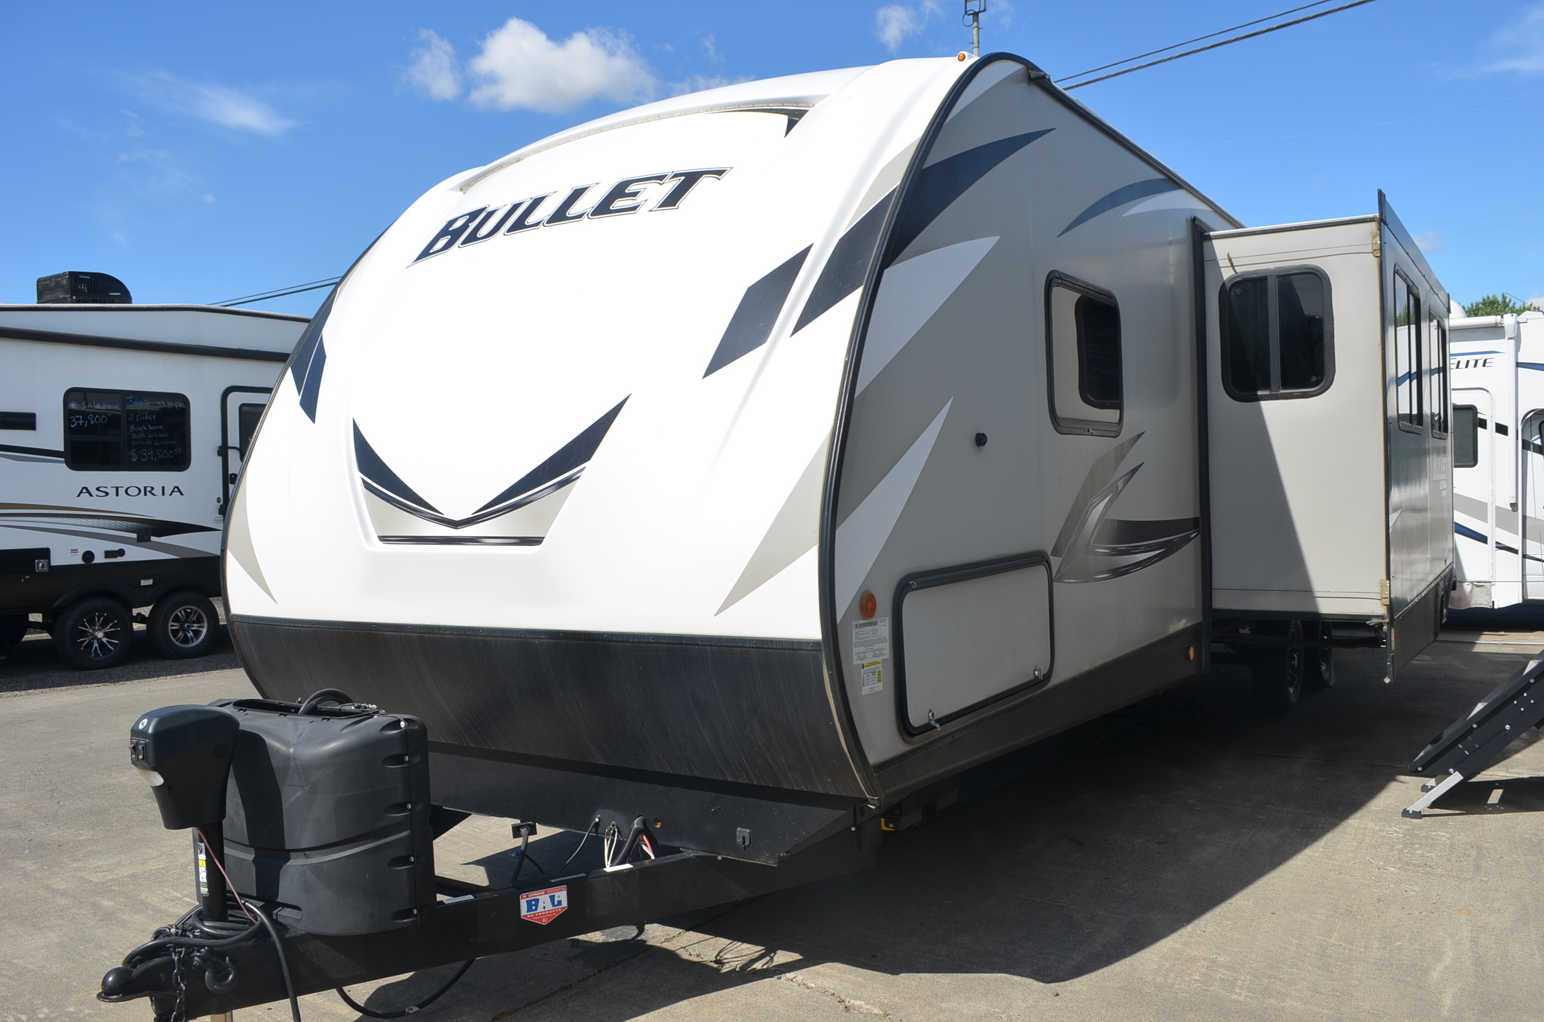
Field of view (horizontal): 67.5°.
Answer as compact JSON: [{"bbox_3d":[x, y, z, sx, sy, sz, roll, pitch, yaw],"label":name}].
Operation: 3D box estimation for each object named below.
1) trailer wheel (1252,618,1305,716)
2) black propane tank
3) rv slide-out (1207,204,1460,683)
[{"bbox_3d":[3.248,0.915,7.425,0.210,0.670,0.670,-2,1,34],"label":"trailer wheel"},{"bbox_3d":[-1.168,0.737,2.925,0.670,0.485,0.360,-2,1,34],"label":"black propane tank"},{"bbox_3d":[3.435,-0.362,6.857,0.780,2.140,3.780,-2,1,34],"label":"rv slide-out"}]

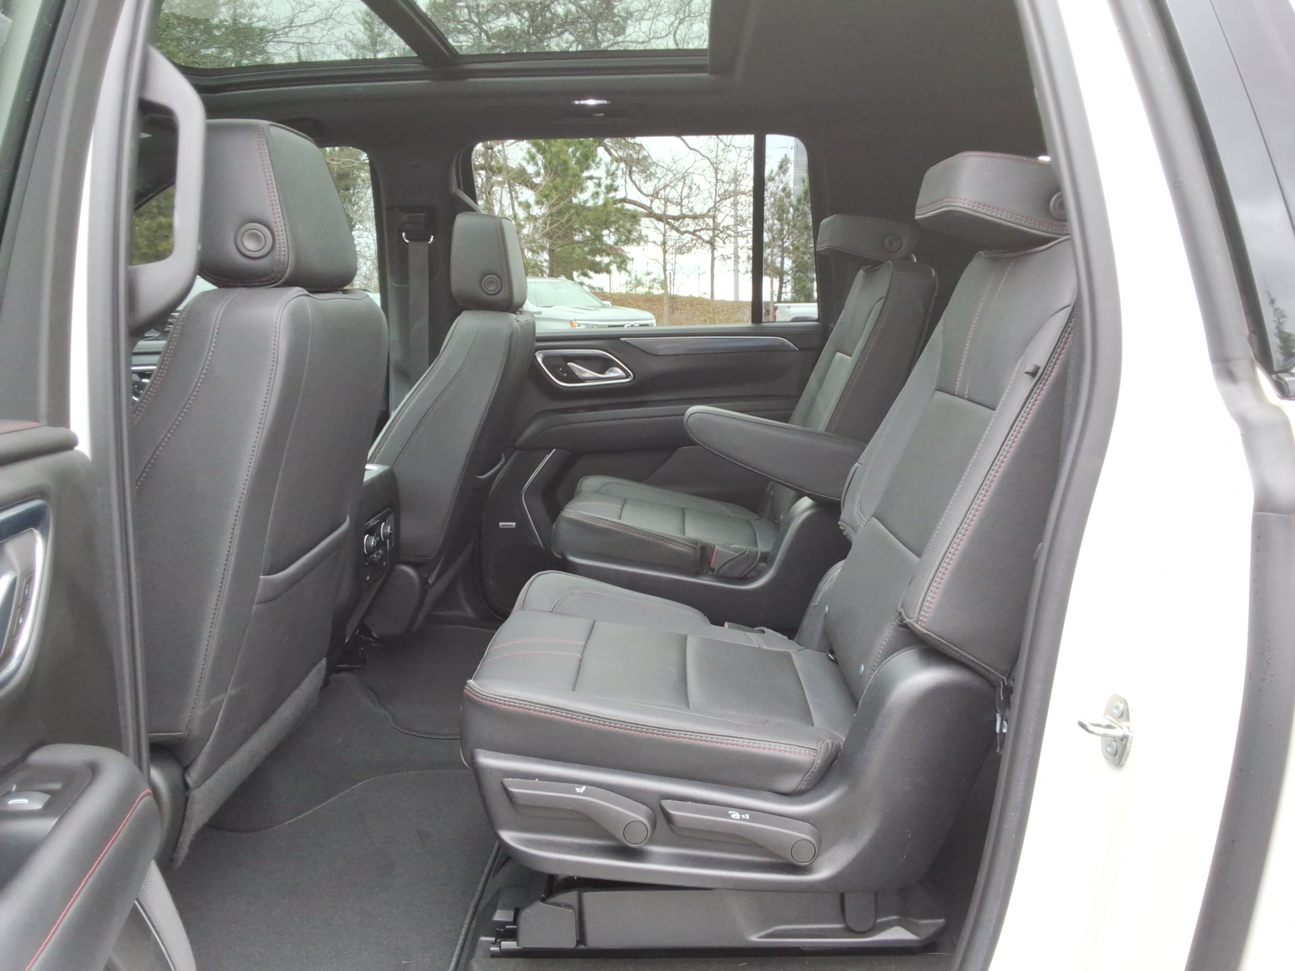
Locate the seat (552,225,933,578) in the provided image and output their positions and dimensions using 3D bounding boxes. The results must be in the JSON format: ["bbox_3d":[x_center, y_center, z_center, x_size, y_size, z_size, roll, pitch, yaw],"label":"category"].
[{"bbox_3d":[0.177,-0.127,2.132,0.710,0.797,0.570,-1,10,2],"label":"seat"}]

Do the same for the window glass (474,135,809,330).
[{"bbox_3d":[0.000,-0.582,2.416,0.795,0.440,0.080,-1,10,2],"label":"window glass"}]

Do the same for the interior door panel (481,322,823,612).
[{"bbox_3d":[-0.005,-0.031,2.506,0.875,0.695,0.140,-1,10,2],"label":"interior door panel"}]

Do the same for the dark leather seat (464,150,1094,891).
[{"bbox_3d":[0.152,0.024,1.306,0.710,0.797,0.570,-1,10,2],"label":"dark leather seat"}]

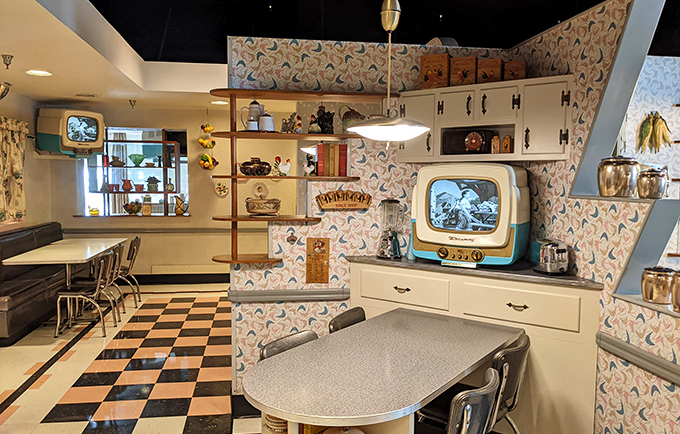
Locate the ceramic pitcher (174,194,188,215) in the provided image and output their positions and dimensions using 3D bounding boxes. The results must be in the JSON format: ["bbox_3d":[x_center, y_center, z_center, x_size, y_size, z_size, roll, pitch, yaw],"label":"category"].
[{"bbox_3d":[-2.380,-0.160,7.968,0.208,0.287,0.135,0,4,-9],"label":"ceramic pitcher"}]

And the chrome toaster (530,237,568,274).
[{"bbox_3d":[1.179,0.224,3.026,0.160,0.185,0.225,0,4,-9],"label":"chrome toaster"}]

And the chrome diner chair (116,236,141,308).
[{"bbox_3d":[-2.784,0.683,6.616,0.530,0.830,0.420,0,4,-12],"label":"chrome diner chair"}]

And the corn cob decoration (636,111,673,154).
[{"bbox_3d":[2.262,-0.608,3.830,0.245,0.305,0.100,1,4,-8],"label":"corn cob decoration"}]

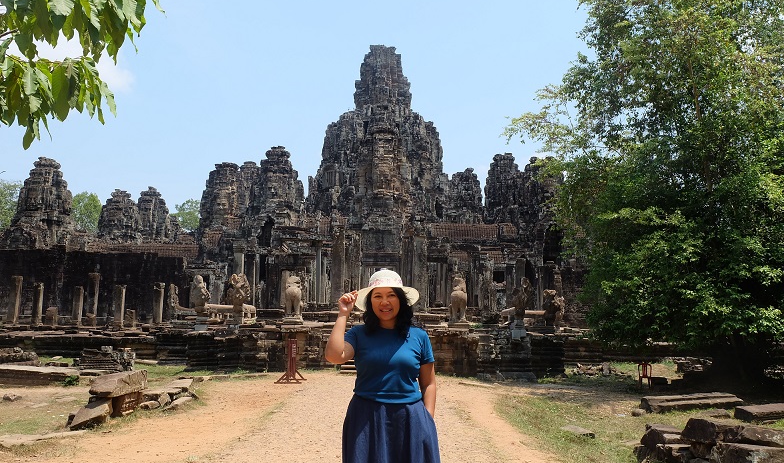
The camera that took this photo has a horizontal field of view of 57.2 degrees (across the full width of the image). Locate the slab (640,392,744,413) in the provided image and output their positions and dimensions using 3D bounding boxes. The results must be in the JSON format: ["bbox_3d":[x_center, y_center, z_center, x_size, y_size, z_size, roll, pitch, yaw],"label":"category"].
[{"bbox_3d":[6.474,3.703,15.533,2.421,0.287,0.470,3,-10,-19],"label":"slab"}]

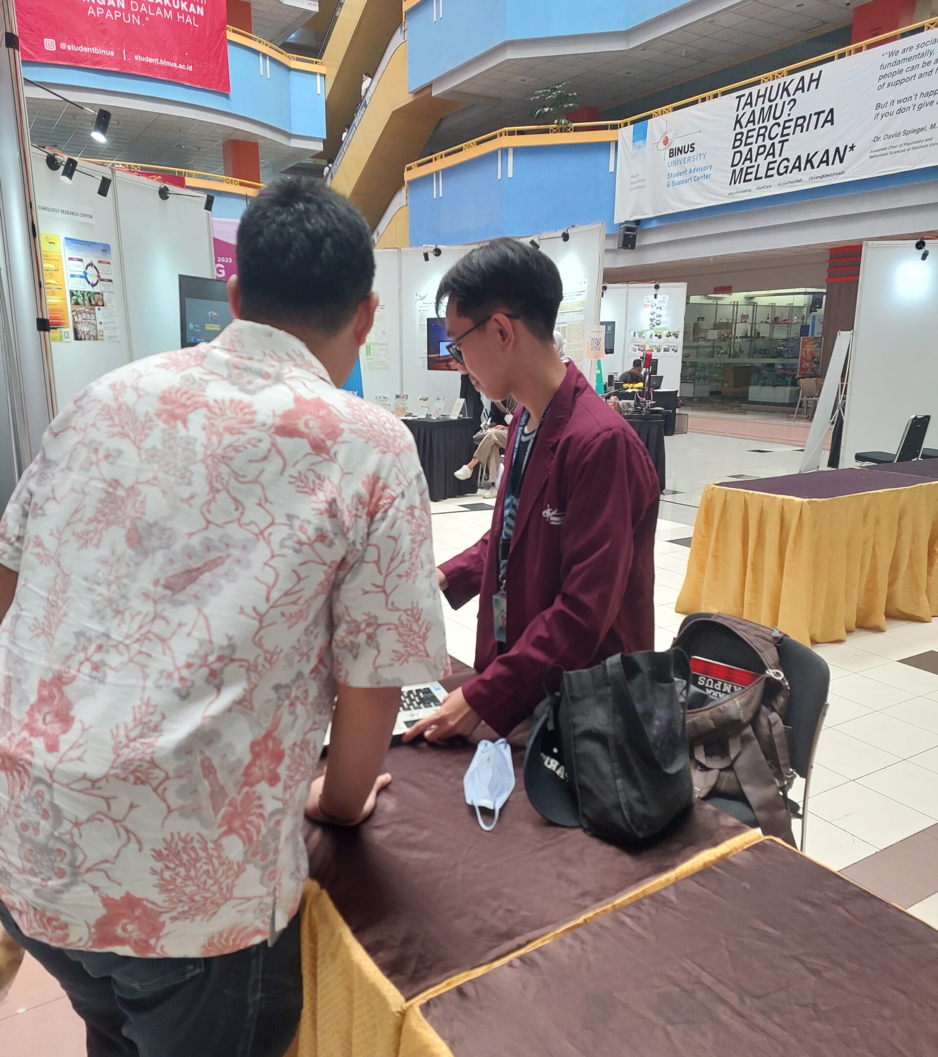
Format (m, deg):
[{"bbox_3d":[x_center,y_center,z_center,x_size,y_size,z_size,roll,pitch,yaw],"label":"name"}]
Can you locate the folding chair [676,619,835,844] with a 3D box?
[{"bbox_3d":[0.567,0.695,2.101,0.490,0.790,0.450,-11,17,-40],"label":"folding chair"}]

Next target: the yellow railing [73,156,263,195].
[{"bbox_3d":[-8.479,-10.195,24.332,0.900,0.520,6.300,12,17,41],"label":"yellow railing"}]

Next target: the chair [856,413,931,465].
[{"bbox_3d":[4.021,-0.663,7.933,0.450,0.820,0.500,-9,16,-35],"label":"chair"}]

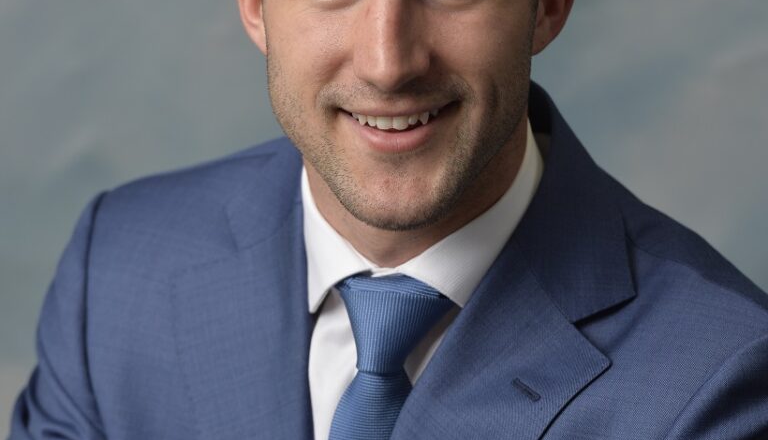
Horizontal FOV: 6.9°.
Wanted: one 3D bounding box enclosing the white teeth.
[{"bbox_3d":[0.006,-0.055,3.440,0.050,0.013,0.019,-1,6,4],"label":"white teeth"}]

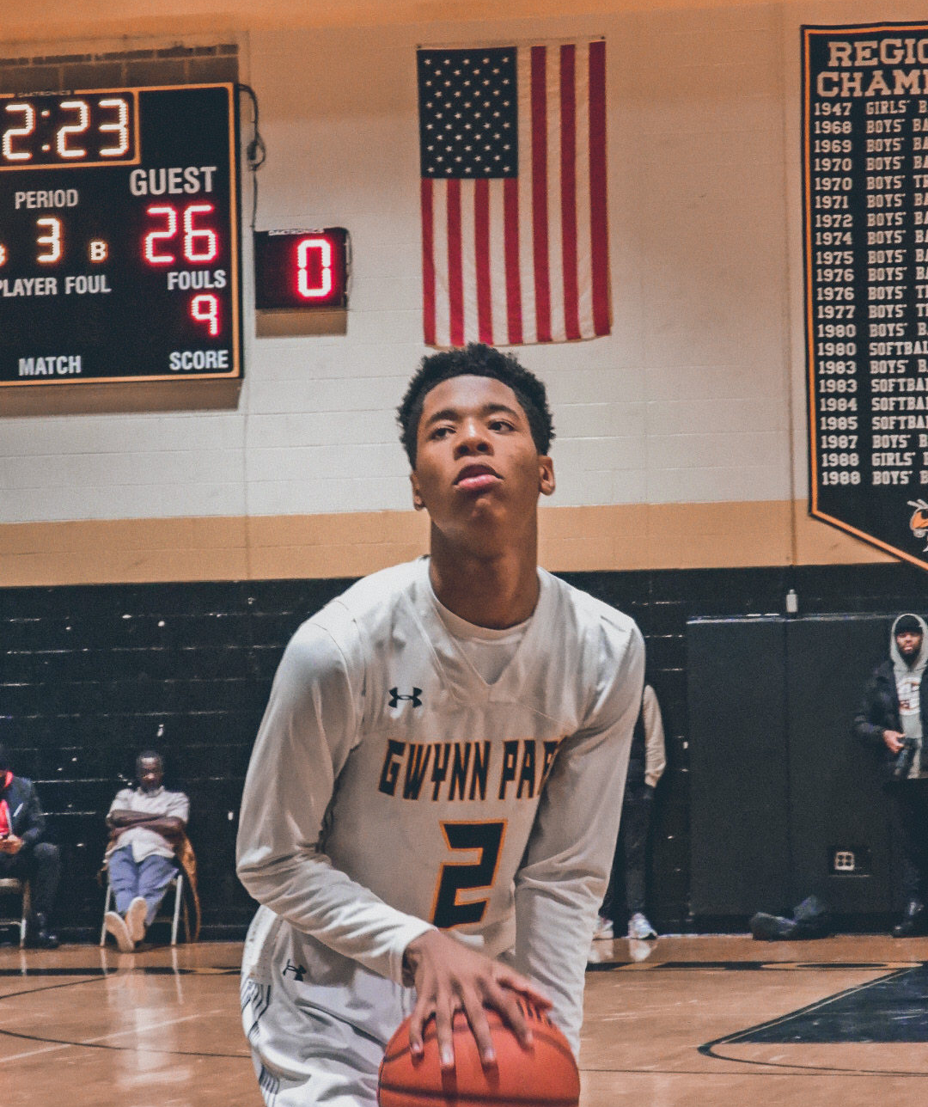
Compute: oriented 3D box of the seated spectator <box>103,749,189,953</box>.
[{"bbox_3d":[-1.952,1.790,29.300,0.520,1.200,1.050,-1,-2,8],"label":"seated spectator"}]

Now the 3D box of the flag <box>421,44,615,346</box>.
[{"bbox_3d":[0.309,-2.217,29.706,1.190,1.870,0.050,-2,-2,13],"label":"flag"}]

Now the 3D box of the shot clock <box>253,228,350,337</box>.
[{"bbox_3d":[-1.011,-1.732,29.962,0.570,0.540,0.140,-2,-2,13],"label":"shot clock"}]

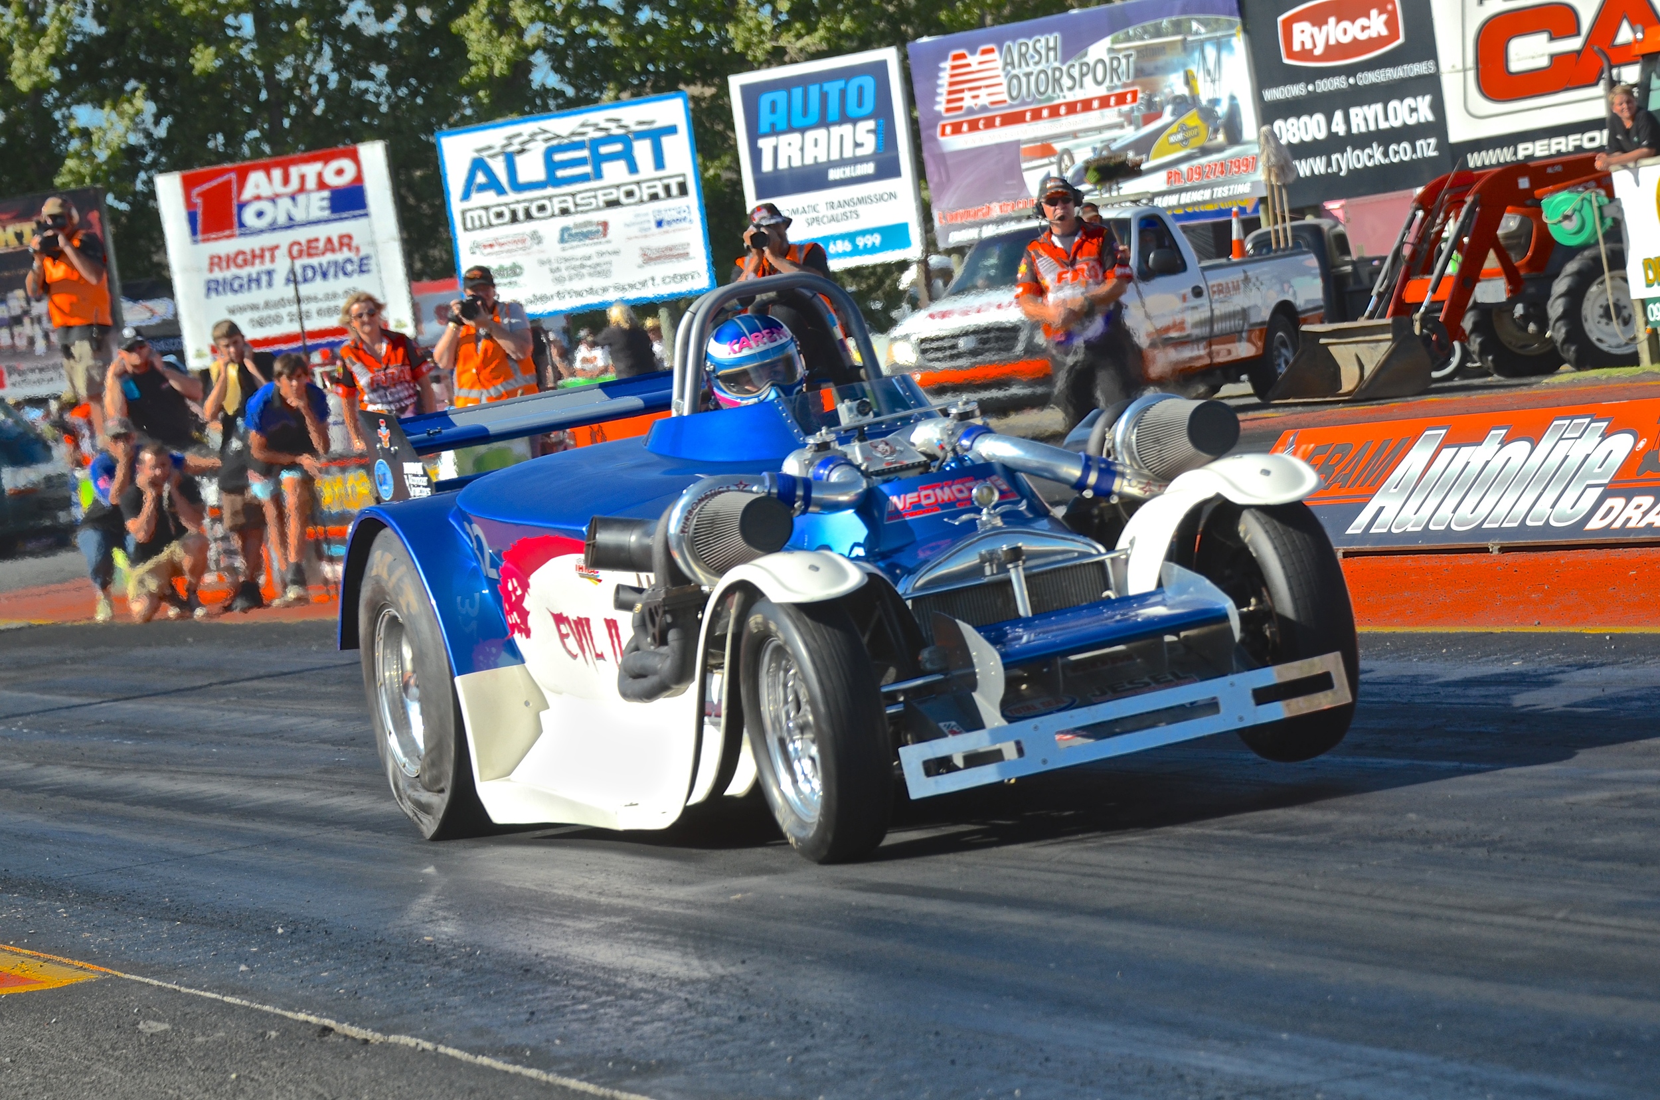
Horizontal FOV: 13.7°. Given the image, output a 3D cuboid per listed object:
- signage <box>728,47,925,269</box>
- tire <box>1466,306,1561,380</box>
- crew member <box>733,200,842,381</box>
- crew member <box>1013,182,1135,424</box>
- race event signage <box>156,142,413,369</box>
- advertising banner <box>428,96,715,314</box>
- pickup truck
[{"bbox_3d":[-0.036,-4.239,76.395,2.020,2.380,0.100,-8,2,17],"label":"signage"},{"bbox_3d":[5.323,-1.824,53.501,1.040,1.040,0.290,-10,3,-34],"label":"tire"},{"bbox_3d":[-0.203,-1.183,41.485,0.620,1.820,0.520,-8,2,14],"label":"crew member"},{"bbox_3d":[1.373,-1.061,36.495,0.620,1.830,0.450,-8,2,7],"label":"crew member"},{"bbox_3d":[-6.337,-3.420,80.393,2.850,2.360,0.080,-8,2,17],"label":"race event signage"},{"bbox_3d":[-2.953,-3.963,80.392,3.150,2.360,0.080,-8,2,17],"label":"advertising banner"},{"bbox_3d":[2.289,-1.991,58.228,2.050,1.840,5.400,-8,2,25],"label":"pickup truck"}]

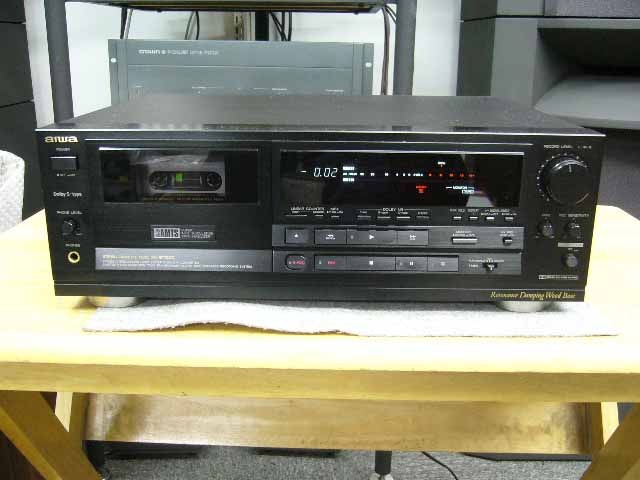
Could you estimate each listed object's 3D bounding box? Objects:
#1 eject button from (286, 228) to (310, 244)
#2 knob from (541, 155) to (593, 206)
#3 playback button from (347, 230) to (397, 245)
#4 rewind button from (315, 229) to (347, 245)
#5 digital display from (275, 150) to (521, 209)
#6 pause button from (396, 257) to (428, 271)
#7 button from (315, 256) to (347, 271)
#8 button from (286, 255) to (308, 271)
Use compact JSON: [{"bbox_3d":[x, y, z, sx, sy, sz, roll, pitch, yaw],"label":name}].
[{"bbox_3d":[-0.018,-0.002,0.510,0.017,0.012,0.006,1,17,0],"label":"eject button"},{"bbox_3d":[0.187,-0.044,0.489,0.033,0.033,0.017,1,17,0],"label":"knob"},{"bbox_3d":[0.041,-0.002,0.510,0.039,0.012,0.006,1,17,0],"label":"playback button"},{"bbox_3d":[0.009,-0.002,0.510,0.025,0.012,0.006,1,17,0],"label":"rewind button"},{"bbox_3d":[0.063,-0.047,0.500,0.186,0.044,0.006,1,17,0],"label":"digital display"},{"bbox_3d":[0.074,0.020,0.517,0.025,0.012,0.006,1,17,0],"label":"pause button"},{"bbox_3d":[0.009,0.019,0.517,0.025,0.012,0.006,1,17,0],"label":"button"},{"bbox_3d":[-0.019,0.018,0.517,0.017,0.013,0.006,1,17,0],"label":"button"}]

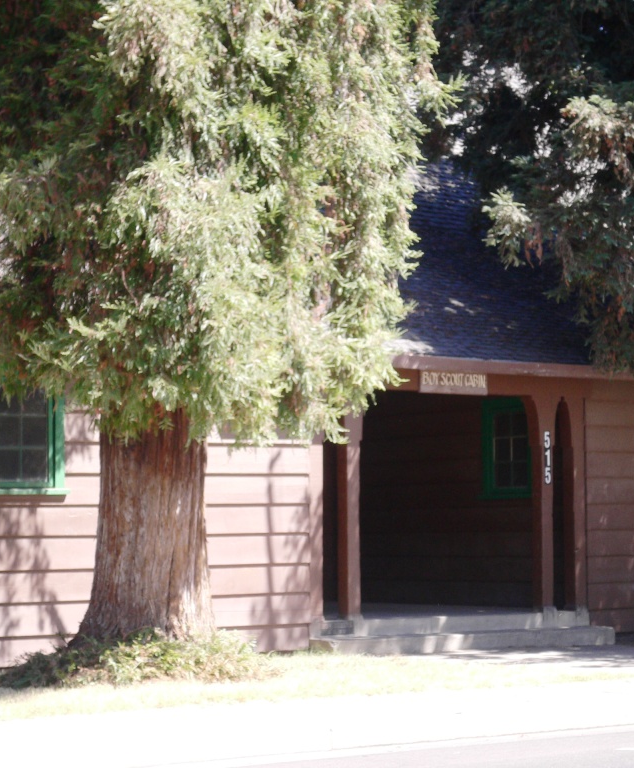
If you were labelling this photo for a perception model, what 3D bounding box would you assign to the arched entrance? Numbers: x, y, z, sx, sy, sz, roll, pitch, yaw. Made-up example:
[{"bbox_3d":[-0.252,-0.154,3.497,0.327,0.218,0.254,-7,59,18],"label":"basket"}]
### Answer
[{"bbox_3d":[2.377,1.194,21.695,0.307,2.107,0.170,2,-4,-38],"label":"arched entrance"}]

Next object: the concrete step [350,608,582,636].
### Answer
[{"bbox_3d":[1.399,2.292,20.961,3.048,0.162,0.350,2,-4,-38],"label":"concrete step"}]

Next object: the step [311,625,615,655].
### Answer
[{"bbox_3d":[1.439,2.411,20.518,3.520,0.160,0.380,2,-4,-38],"label":"step"}]

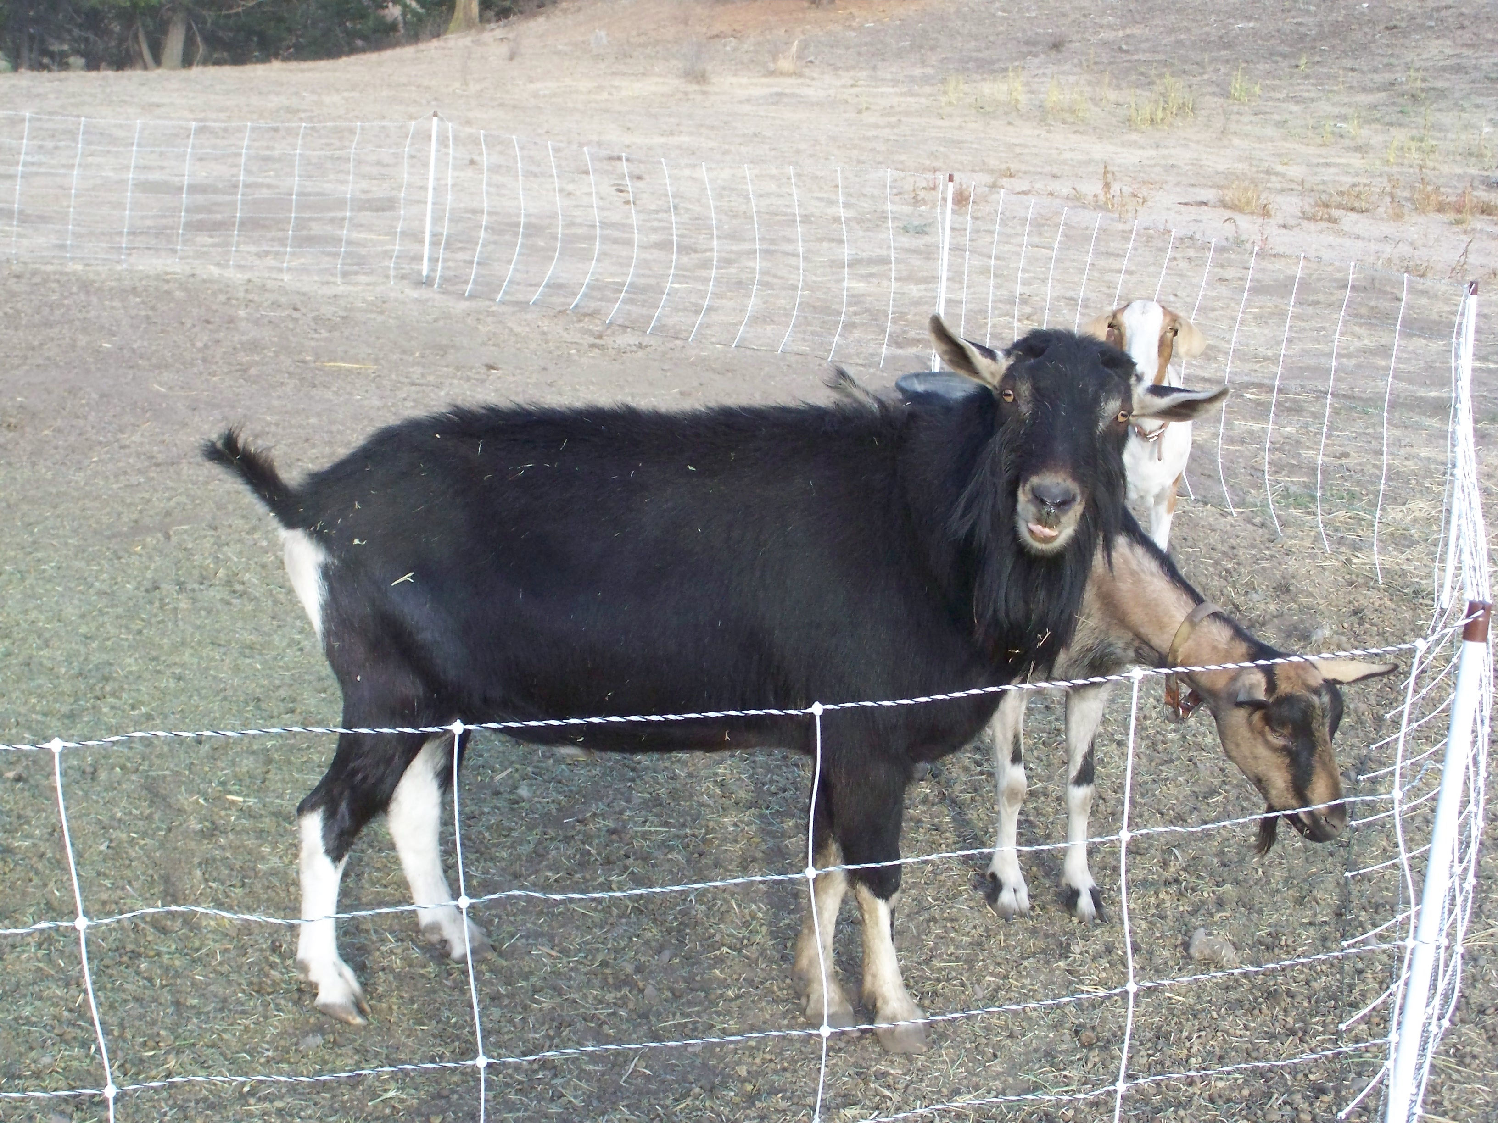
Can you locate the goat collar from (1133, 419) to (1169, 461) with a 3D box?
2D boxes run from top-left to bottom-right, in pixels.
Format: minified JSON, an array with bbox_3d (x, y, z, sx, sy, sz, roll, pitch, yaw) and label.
[{"bbox_3d":[0.918,-0.301,5.050,0.115,0.100,0.120,5,14,8],"label":"goat collar"}]

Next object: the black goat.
[{"bbox_3d":[-0.111,0.182,3.036,1.380,1.020,0.500,5,14,11],"label":"black goat"}]

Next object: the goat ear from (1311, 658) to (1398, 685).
[{"bbox_3d":[0.892,0.161,3.250,0.140,0.048,0.050,-4,15,-25],"label":"goat ear"}]

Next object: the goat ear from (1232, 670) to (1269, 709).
[{"bbox_3d":[0.720,0.184,3.170,0.050,0.060,0.110,15,19,42],"label":"goat ear"}]

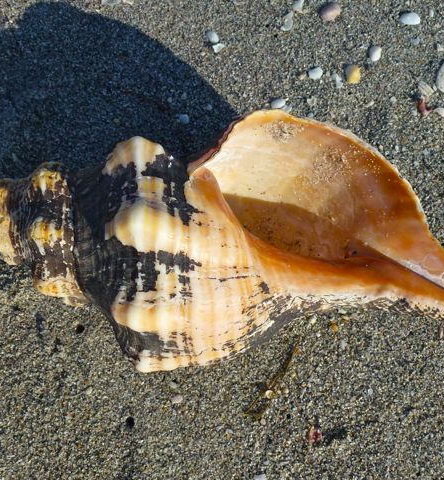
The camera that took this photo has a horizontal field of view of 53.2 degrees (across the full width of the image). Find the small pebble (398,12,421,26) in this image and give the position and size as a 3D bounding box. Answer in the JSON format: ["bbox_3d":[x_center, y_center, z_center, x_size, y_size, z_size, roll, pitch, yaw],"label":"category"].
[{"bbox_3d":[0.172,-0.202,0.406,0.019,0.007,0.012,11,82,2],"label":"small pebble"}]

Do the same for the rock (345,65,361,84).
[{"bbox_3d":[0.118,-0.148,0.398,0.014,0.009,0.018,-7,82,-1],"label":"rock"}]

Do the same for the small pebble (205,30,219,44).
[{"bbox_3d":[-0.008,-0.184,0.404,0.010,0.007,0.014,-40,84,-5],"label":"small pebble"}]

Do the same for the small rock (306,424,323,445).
[{"bbox_3d":[0.061,0.130,0.296,0.009,0.007,0.011,-3,77,-1],"label":"small rock"}]

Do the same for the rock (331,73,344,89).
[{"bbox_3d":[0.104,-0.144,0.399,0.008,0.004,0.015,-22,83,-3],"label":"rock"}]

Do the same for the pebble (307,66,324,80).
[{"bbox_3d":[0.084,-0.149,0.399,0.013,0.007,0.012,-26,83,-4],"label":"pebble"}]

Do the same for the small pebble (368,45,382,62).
[{"bbox_3d":[0.125,-0.152,0.361,0.010,0.008,0.015,9,77,2],"label":"small pebble"}]

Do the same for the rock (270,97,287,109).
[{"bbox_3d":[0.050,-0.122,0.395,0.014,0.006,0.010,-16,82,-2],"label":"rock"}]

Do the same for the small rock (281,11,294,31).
[{"bbox_3d":[0.055,-0.183,0.369,0.009,0.006,0.020,18,78,4],"label":"small rock"}]

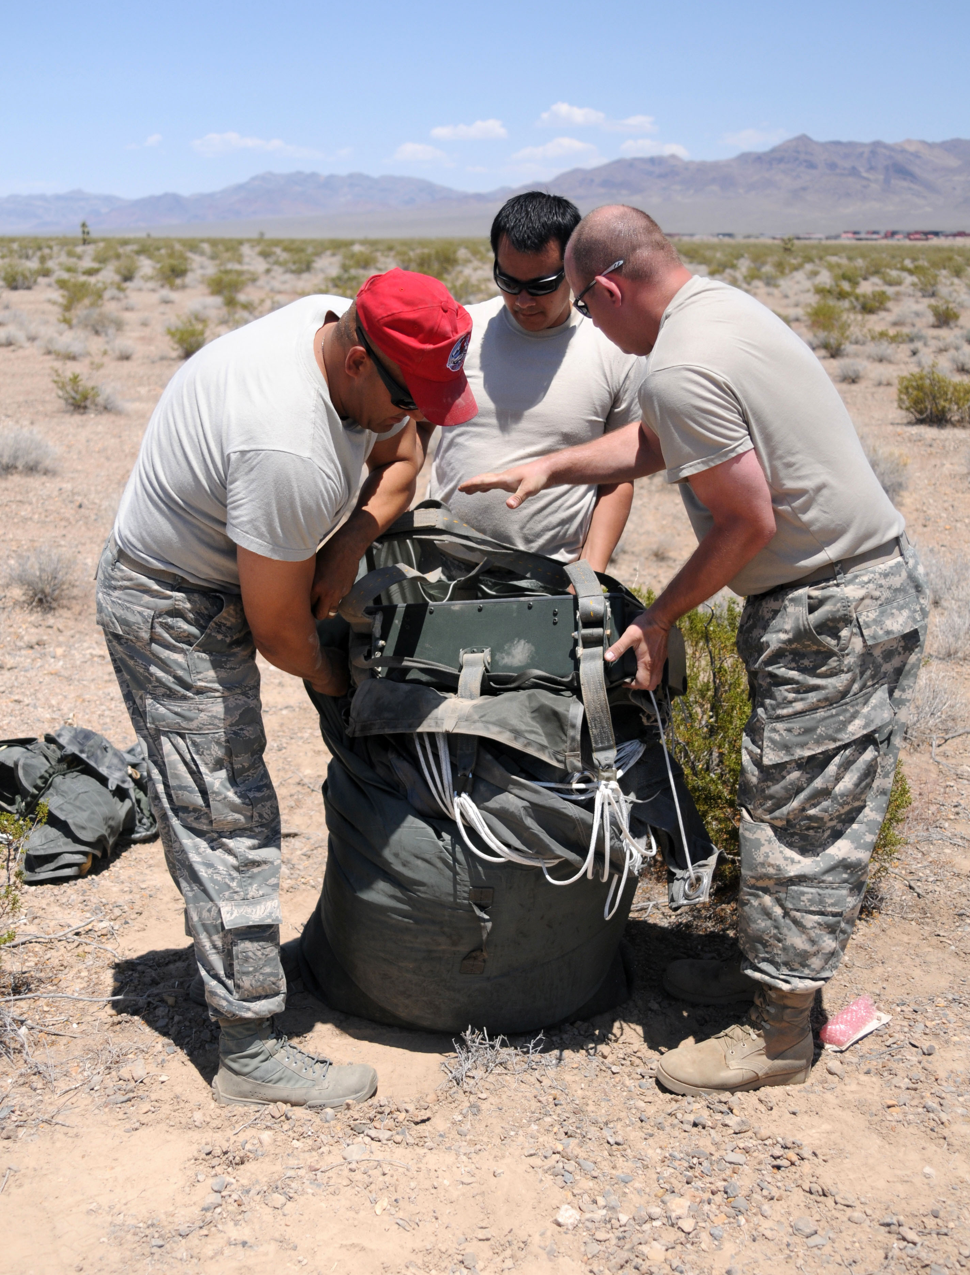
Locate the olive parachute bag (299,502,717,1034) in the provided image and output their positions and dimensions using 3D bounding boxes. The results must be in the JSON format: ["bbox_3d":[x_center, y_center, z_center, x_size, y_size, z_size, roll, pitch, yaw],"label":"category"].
[{"bbox_3d":[0.025,0.260,3.181,0.820,1.020,0.660,-2,15,-7],"label":"olive parachute bag"}]

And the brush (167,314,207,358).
[{"bbox_3d":[-4.191,-4.222,20.412,0.560,0.580,0.540,0,15,0],"label":"brush"}]

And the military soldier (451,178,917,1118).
[{"bbox_3d":[0.380,0.025,2.847,0.880,1.650,0.580,5,16,19],"label":"military soldier"}]

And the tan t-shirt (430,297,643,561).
[{"bbox_3d":[0.106,-0.447,3.112,0.500,0.620,0.320,1,15,4],"label":"tan t-shirt"}]

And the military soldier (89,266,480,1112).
[{"bbox_3d":[-0.400,0.073,2.861,0.740,1.550,0.570,-5,16,-19],"label":"military soldier"}]

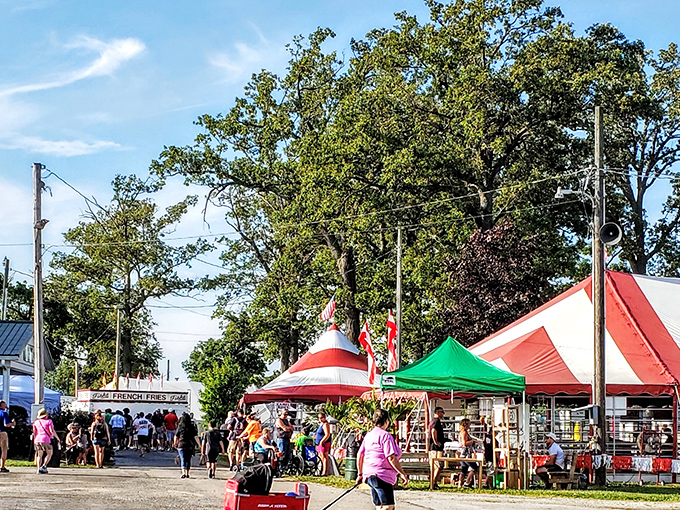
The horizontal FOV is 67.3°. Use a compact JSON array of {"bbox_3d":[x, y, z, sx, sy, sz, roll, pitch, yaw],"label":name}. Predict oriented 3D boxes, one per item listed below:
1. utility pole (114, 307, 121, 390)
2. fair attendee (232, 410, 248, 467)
[{"bbox_3d":[-14.793,7.490,34.000,0.280,8.200,0.280,3,-10,-17],"label":"utility pole"},{"bbox_3d":[-2.918,5.383,14.900,0.550,1.740,0.500,3,-10,-20],"label":"fair attendee"}]

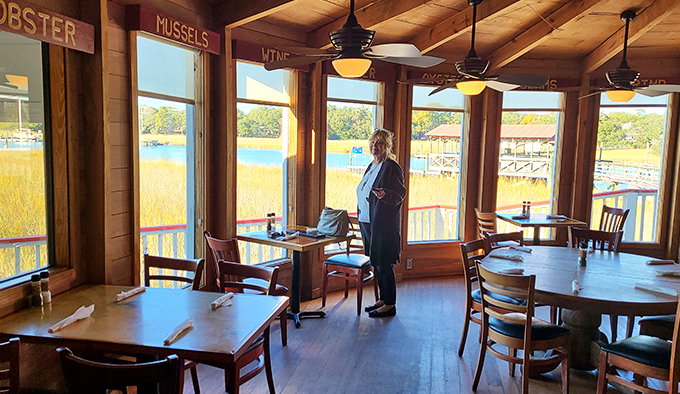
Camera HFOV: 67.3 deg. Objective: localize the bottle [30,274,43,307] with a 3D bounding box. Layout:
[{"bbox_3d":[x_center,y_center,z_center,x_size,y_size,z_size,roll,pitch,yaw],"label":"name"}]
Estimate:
[{"bbox_3d":[-1.494,0.455,2.522,0.052,0.155,0.052,-2,7,-31],"label":"bottle"}]

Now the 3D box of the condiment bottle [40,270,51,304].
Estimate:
[{"bbox_3d":[-1.460,0.446,2.535,0.046,0.155,0.046,1,6,0],"label":"condiment bottle"}]

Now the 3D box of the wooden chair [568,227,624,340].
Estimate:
[{"bbox_3d":[2.173,0.735,4.459,0.440,0.880,0.480,5,7,32],"label":"wooden chair"}]

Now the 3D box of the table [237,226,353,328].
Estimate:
[{"bbox_3d":[-0.390,0.716,4.572,0.720,0.750,0.720,6,7,35],"label":"table"}]

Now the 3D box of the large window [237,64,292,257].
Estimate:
[{"bbox_3d":[-0.681,-0.265,4.644,0.120,1.810,0.690,7,8,44],"label":"large window"}]

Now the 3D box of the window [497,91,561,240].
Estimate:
[{"bbox_3d":[2.322,-0.355,6.270,0.770,1.810,0.120,1,6,-6],"label":"window"}]

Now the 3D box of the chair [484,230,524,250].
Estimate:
[{"bbox_3d":[1.474,0.740,4.222,0.430,0.860,0.480,-1,6,-19],"label":"chair"}]

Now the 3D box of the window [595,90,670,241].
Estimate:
[{"bbox_3d":[3.492,-0.323,6.214,0.796,1.813,0.100,1,6,-2],"label":"window"}]

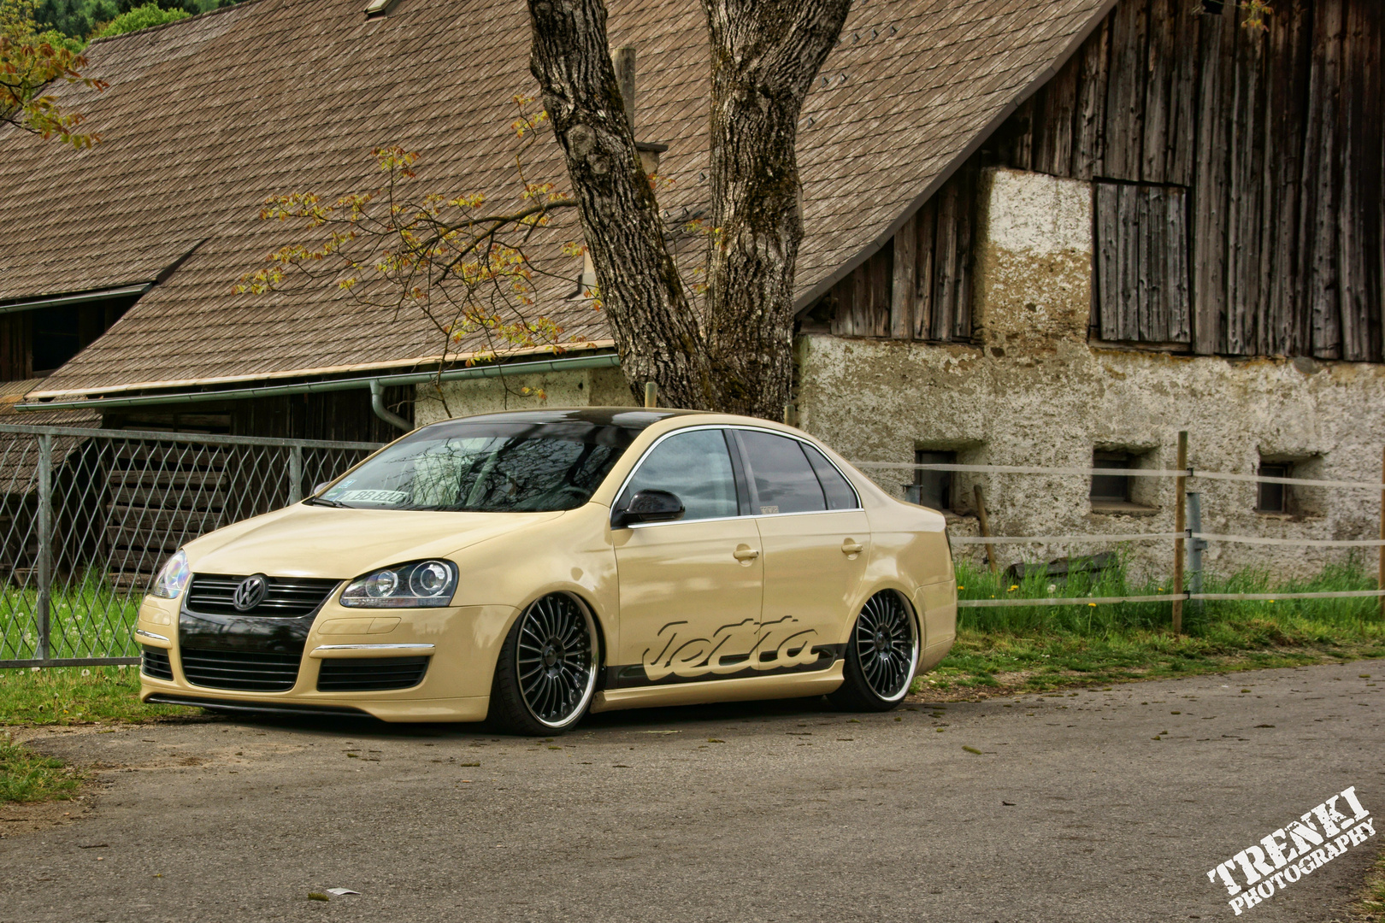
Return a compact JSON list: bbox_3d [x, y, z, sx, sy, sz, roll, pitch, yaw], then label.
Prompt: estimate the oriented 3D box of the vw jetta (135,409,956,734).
[{"bbox_3d":[-0.430,0.466,11.900,1.830,1.380,4.540,0,-2,35],"label":"vw jetta"}]

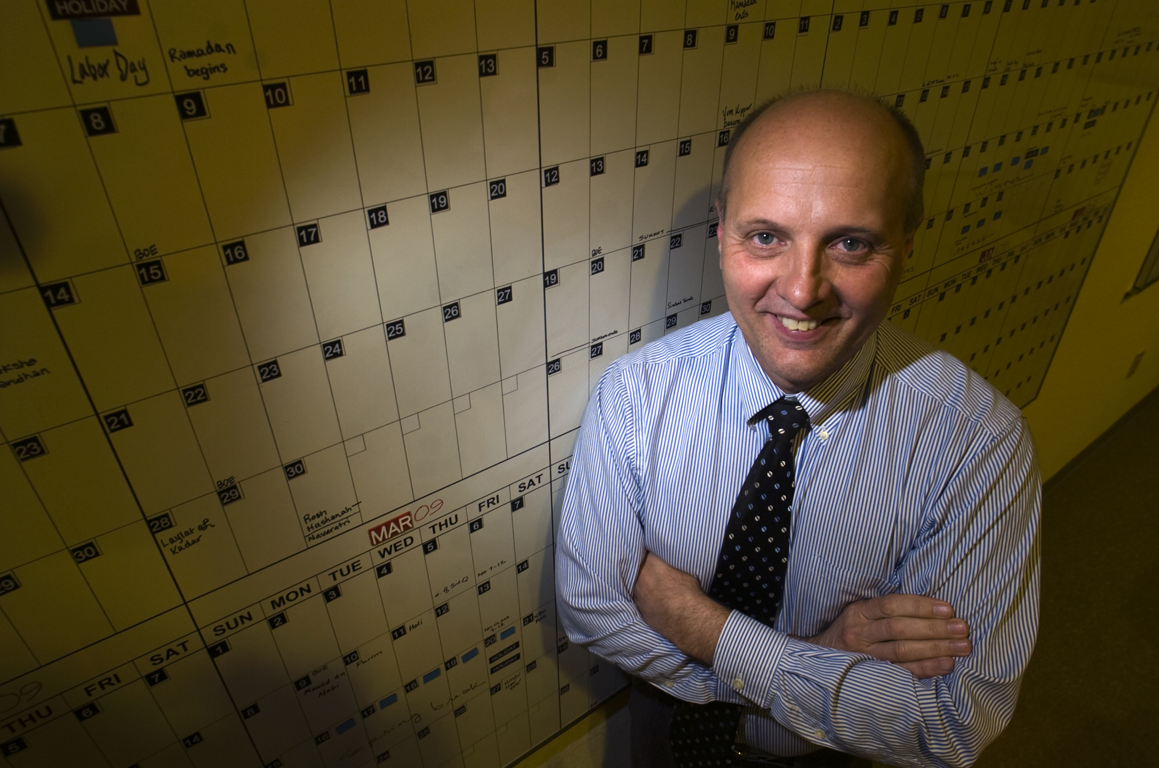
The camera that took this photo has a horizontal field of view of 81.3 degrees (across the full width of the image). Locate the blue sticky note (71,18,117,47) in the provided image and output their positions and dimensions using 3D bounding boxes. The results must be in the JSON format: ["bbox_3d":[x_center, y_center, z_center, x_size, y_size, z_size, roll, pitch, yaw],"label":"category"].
[{"bbox_3d":[-0.301,-0.218,0.419,0.022,0.016,0.001,-22,39,-29],"label":"blue sticky note"}]

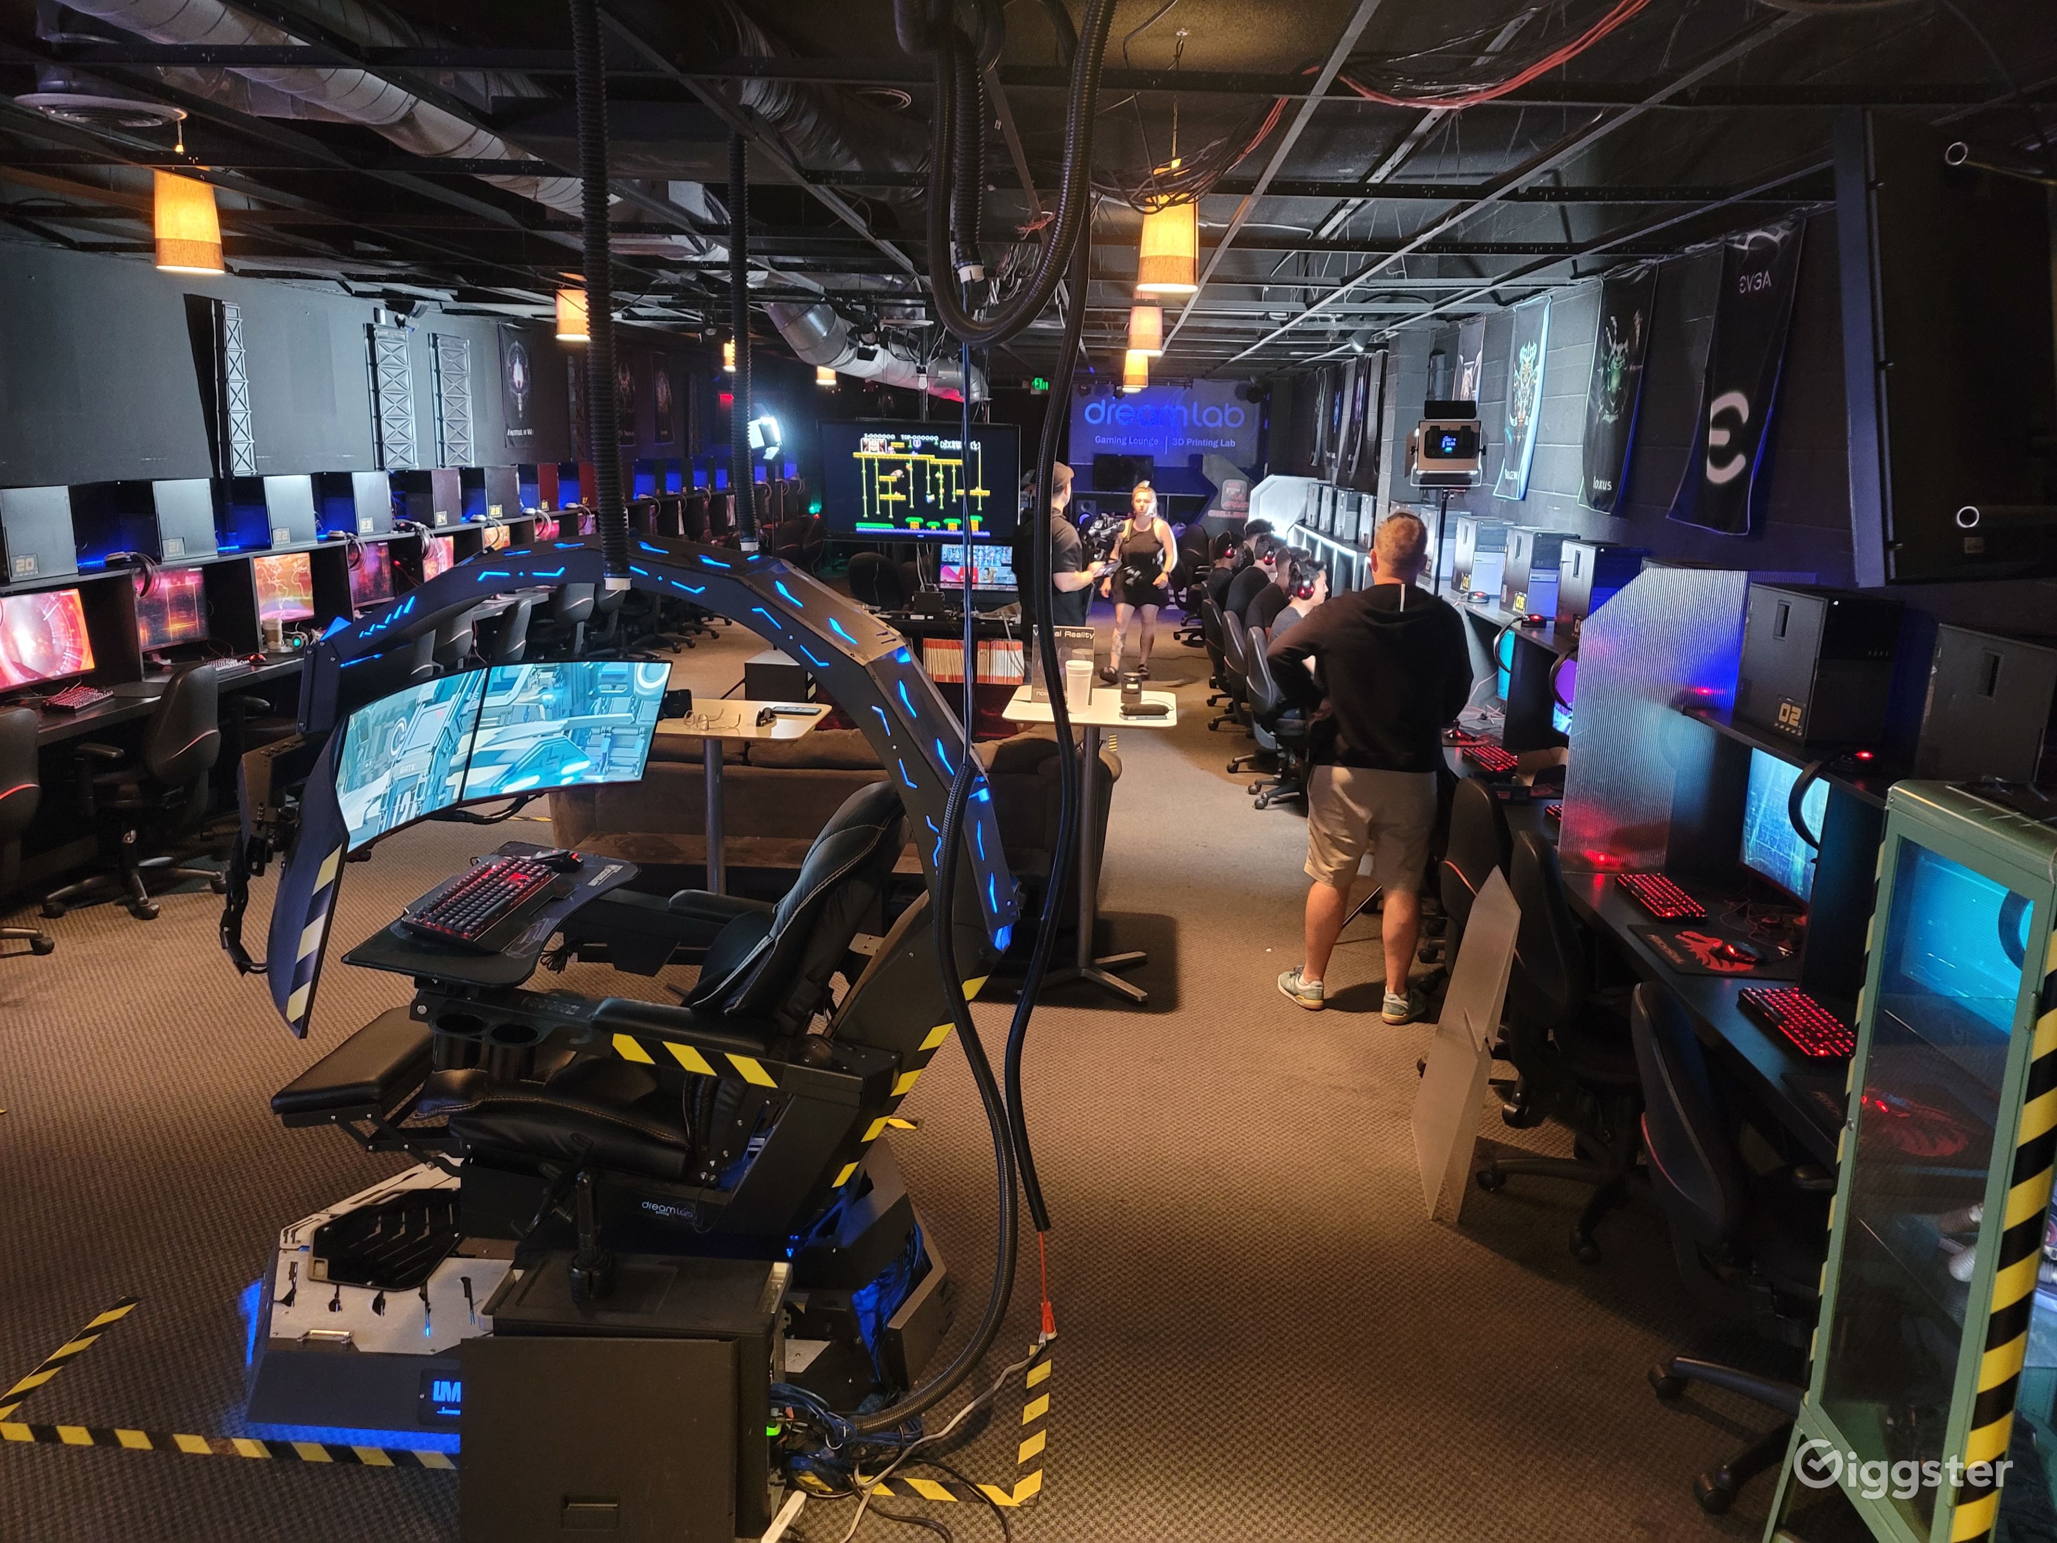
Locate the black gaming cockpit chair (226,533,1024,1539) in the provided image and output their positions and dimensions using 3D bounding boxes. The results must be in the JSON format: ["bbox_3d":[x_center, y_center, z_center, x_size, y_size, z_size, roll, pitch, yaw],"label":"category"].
[{"bbox_3d":[-0.922,0.394,3.316,1.800,1.770,1.720,2,13,3],"label":"black gaming cockpit chair"}]

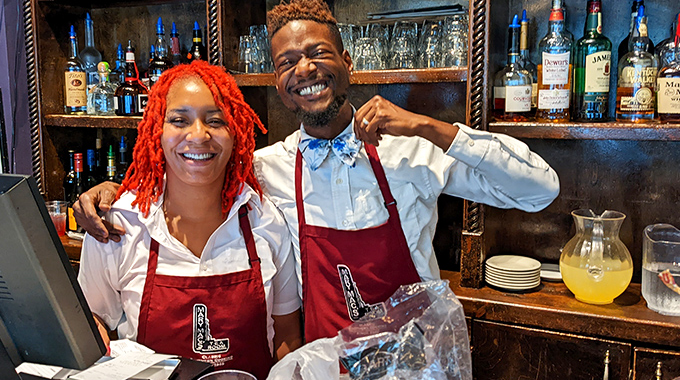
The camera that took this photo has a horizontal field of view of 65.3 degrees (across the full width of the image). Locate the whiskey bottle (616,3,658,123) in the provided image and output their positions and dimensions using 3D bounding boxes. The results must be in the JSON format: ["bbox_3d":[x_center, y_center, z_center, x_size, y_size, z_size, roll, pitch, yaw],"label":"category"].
[{"bbox_3d":[0.734,-0.309,1.306,0.085,0.281,0.082,4,8,25],"label":"whiskey bottle"}]

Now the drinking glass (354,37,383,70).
[{"bbox_3d":[0.085,-0.393,1.548,0.086,0.100,0.086,1,8,0],"label":"drinking glass"}]

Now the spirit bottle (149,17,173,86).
[{"bbox_3d":[-0.664,-0.450,1.966,0.090,0.365,0.090,-1,8,-15],"label":"spirit bottle"}]

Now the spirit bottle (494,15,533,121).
[{"bbox_3d":[0.496,-0.335,1.491,0.103,0.299,0.103,0,8,-3],"label":"spirit bottle"}]

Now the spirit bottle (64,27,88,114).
[{"bbox_3d":[-0.983,-0.443,1.963,0.074,0.321,0.074,-3,9,-27],"label":"spirit bottle"}]

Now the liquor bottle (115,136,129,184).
[{"bbox_3d":[-0.837,-0.019,2.061,0.080,0.380,0.080,1,8,-1],"label":"liquor bottle"}]

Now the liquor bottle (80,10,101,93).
[{"bbox_3d":[-0.996,-0.499,2.120,0.082,0.410,0.082,-1,8,-15],"label":"liquor bottle"}]

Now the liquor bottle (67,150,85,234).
[{"bbox_3d":[-1.048,0.005,2.112,0.076,0.312,0.076,0,8,-3],"label":"liquor bottle"}]

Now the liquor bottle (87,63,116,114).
[{"bbox_3d":[-0.903,-0.380,2.008,0.085,0.208,0.088,-7,11,-44],"label":"liquor bottle"}]

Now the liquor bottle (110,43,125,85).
[{"bbox_3d":[-0.852,-0.425,2.064,0.082,0.282,0.075,-1,8,-15],"label":"liquor bottle"}]

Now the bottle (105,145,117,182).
[{"bbox_3d":[-0.880,-0.001,2.056,0.078,0.343,0.078,1,8,-1],"label":"bottle"}]

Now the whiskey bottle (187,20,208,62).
[{"bbox_3d":[-0.493,-0.414,1.838,0.085,0.329,0.085,1,8,3],"label":"whiskey bottle"}]

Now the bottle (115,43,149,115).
[{"bbox_3d":[-0.777,-0.409,1.972,0.118,0.278,0.118,1,8,2],"label":"bottle"}]

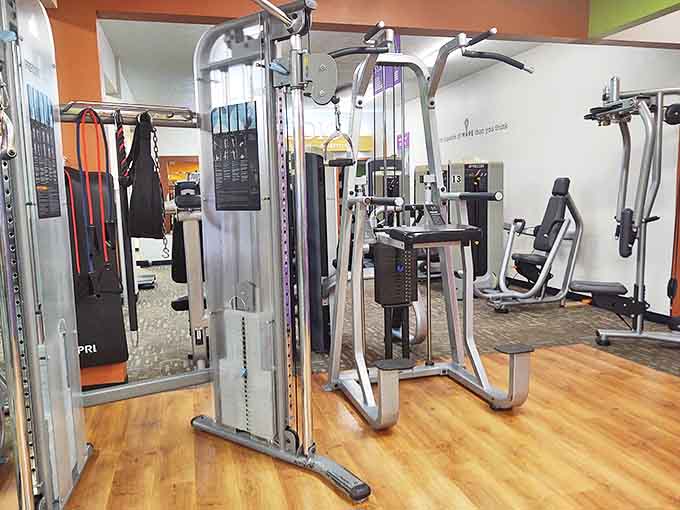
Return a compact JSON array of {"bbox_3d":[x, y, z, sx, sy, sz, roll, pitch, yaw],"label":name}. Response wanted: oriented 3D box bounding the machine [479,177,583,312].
[{"bbox_3d":[2.175,-0.129,5.783,1.130,1.420,0.760,-3,7,-16],"label":"machine"}]

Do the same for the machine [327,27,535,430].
[{"bbox_3d":[0.481,-0.176,3.145,1.220,2.190,1.040,-3,7,-16],"label":"machine"}]

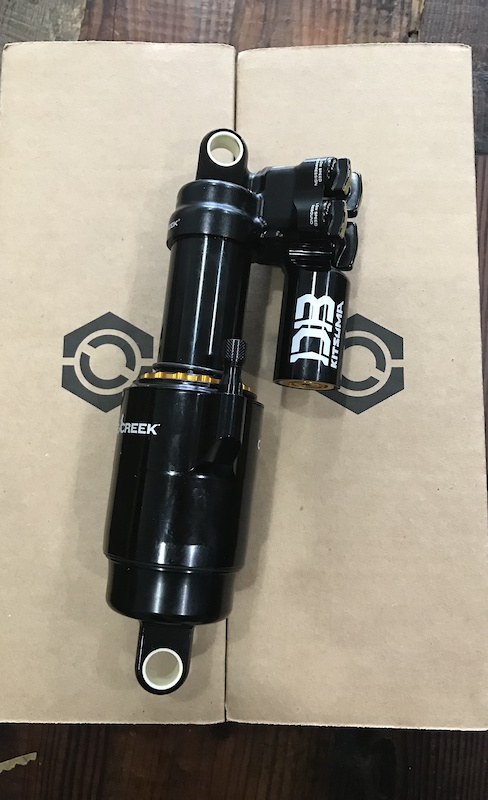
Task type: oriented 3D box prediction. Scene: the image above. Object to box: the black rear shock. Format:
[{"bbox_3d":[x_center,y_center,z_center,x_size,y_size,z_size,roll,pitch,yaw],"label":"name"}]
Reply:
[{"bbox_3d":[-0.001,0.002,0.279,0.099,0.059,0.240,8,82,-10],"label":"black rear shock"}]

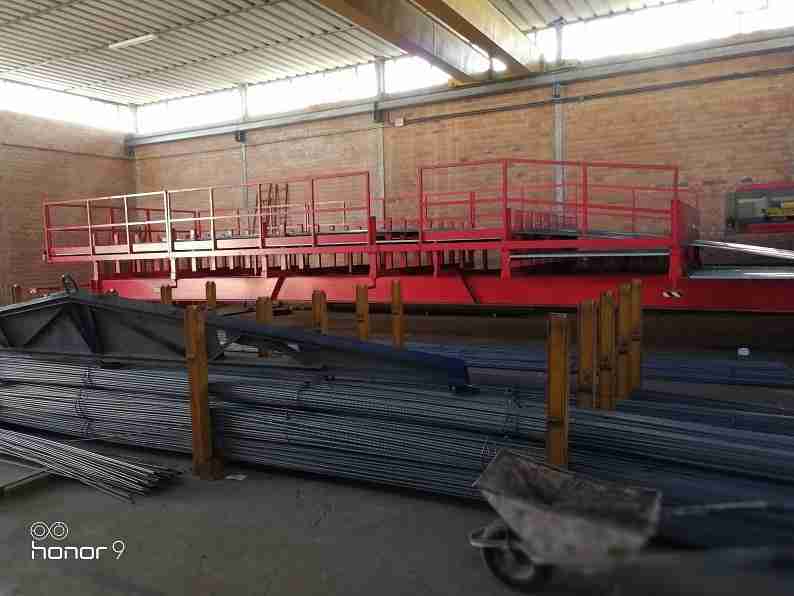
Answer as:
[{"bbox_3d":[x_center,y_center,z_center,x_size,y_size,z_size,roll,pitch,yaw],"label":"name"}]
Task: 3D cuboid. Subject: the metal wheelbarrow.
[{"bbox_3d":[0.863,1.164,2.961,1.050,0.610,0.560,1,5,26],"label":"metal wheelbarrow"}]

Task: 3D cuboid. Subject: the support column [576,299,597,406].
[{"bbox_3d":[1.376,0.665,4.488,0.120,1.314,0.120,1,6,28],"label":"support column"}]

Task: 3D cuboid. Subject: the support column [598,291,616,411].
[{"bbox_3d":[1.730,0.601,5.113,0.120,1.314,0.120,1,6,28],"label":"support column"}]

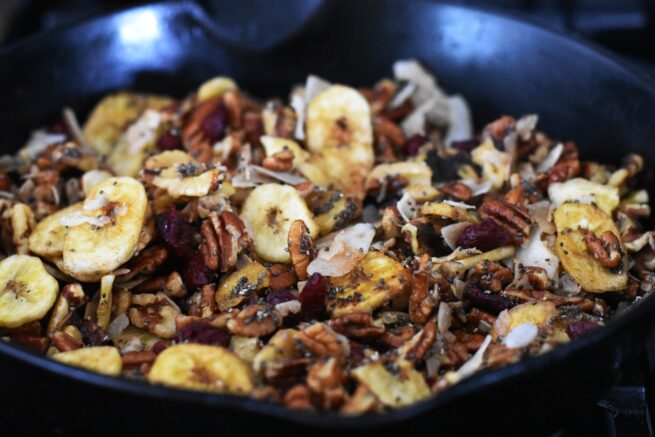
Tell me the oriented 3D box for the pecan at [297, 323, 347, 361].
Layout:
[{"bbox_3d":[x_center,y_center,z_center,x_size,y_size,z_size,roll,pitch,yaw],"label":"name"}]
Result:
[{"bbox_3d":[-0.002,0.040,0.449,0.015,0.007,0.011,38,68,19],"label":"pecan"}]

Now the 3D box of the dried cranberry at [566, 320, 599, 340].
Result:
[{"bbox_3d":[0.081,0.036,0.432,0.013,0.008,0.010,-4,32,-6],"label":"dried cranberry"}]

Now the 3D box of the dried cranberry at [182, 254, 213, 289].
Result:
[{"bbox_3d":[-0.046,0.019,0.484,0.011,0.010,0.013,2,47,4],"label":"dried cranberry"}]

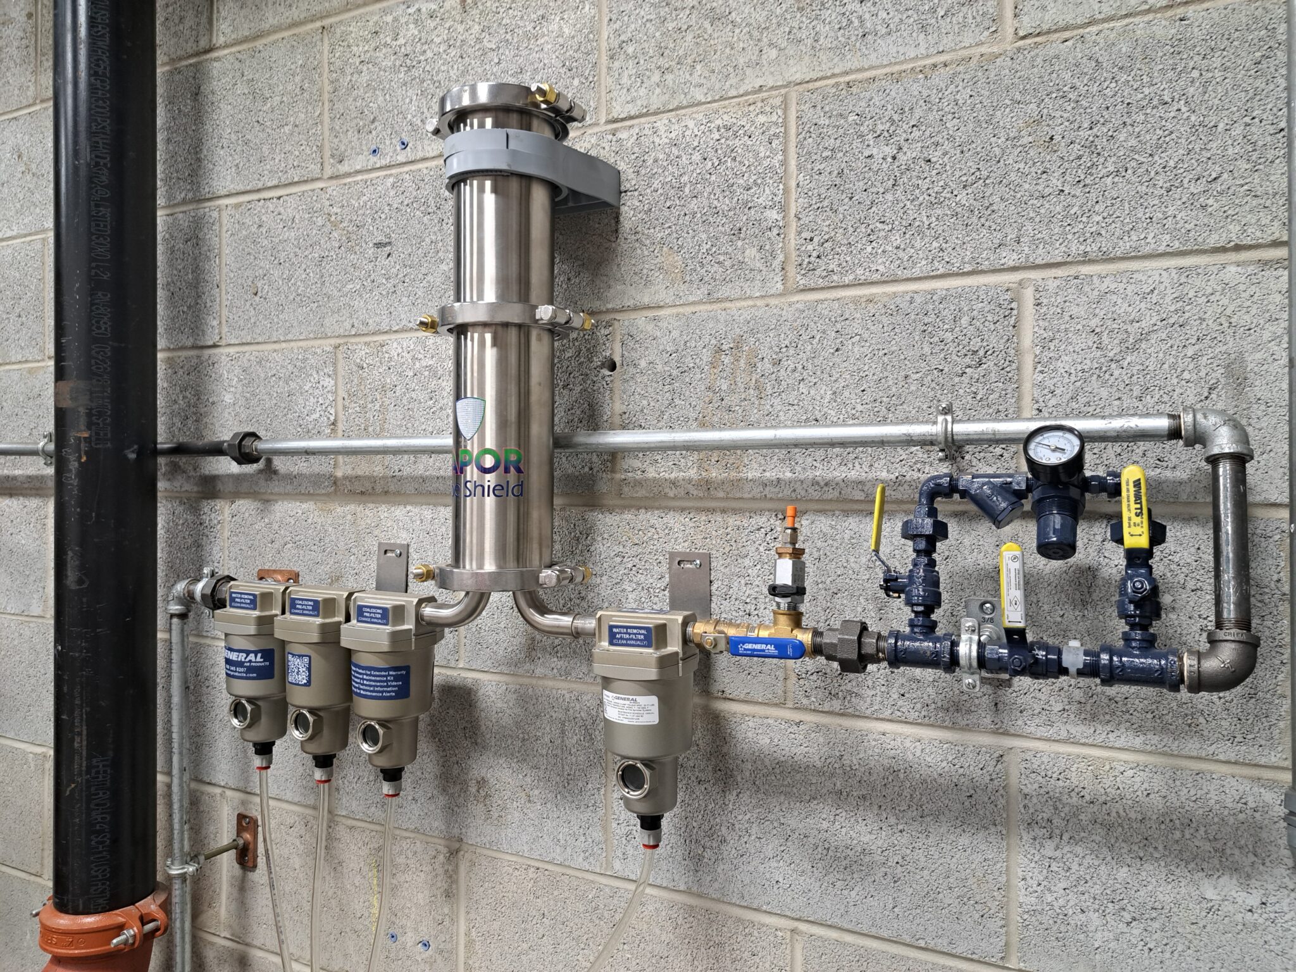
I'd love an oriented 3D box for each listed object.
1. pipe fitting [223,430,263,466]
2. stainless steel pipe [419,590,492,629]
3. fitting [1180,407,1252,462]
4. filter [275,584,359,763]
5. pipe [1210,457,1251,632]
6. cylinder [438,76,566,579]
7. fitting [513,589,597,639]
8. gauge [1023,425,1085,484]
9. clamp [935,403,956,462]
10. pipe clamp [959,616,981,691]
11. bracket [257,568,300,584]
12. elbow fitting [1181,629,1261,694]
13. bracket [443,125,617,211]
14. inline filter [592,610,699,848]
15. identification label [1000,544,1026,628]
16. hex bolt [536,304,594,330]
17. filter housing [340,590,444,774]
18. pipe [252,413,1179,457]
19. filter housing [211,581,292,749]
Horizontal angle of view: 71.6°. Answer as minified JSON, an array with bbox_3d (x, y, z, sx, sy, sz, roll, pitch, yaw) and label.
[{"bbox_3d":[-0.523,-0.050,1.159,0.046,0.044,0.044,0,1,27],"label":"pipe fitting"},{"bbox_3d":[-0.202,0.125,0.939,0.094,0.045,0.022,0,1,27],"label":"stainless steel pipe"},{"bbox_3d":[0.432,-0.039,0.681,0.046,0.044,0.031,0,1,27],"label":"fitting"},{"bbox_3d":[-0.368,0.212,1.021,0.093,0.191,0.090,0,1,27],"label":"filter"},{"bbox_3d":[0.421,0.041,0.648,0.021,0.131,0.021,0,-12,27],"label":"pipe"},{"bbox_3d":[-0.147,-0.140,0.914,0.128,0.479,0.128,0,1,0],"label":"cylinder"},{"bbox_3d":[-0.089,0.121,0.883,0.107,0.053,0.023,0,1,27],"label":"fitting"},{"bbox_3d":[0.303,-0.022,0.669,0.041,0.041,0.026,0,-38,27],"label":"gauge"},{"bbox_3d":[0.250,-0.046,0.758,0.013,0.051,0.030,0,1,27],"label":"clamp"},{"bbox_3d":[0.256,0.133,0.713,0.015,0.058,0.032,0,1,27],"label":"pipe clamp"},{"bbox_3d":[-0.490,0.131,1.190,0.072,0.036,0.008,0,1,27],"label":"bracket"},{"bbox_3d":[0.406,0.124,0.636,0.044,0.044,0.032,0,-12,27],"label":"elbow fitting"},{"bbox_3d":[-0.136,-0.313,0.922,0.148,0.043,0.154,0,1,27],"label":"bracket"},{"bbox_3d":[0.000,0.227,0.838,0.090,0.221,0.088,0,1,27],"label":"inline filter"},{"bbox_3d":[0.274,0.075,0.673,0.017,0.061,0.006,-2,-4,27],"label":"identification label"},{"bbox_3d":[-0.080,-0.164,0.877,0.015,0.015,0.075,0,1,33],"label":"hex bolt"},{"bbox_3d":[-0.277,0.212,0.976,0.093,0.191,0.090,0,1,27],"label":"filter housing"},{"bbox_3d":[-0.046,-0.047,0.921,1.030,0.021,0.021,0,1,27],"label":"pipe"},{"bbox_3d":[-0.457,0.207,1.063,0.090,0.186,0.088,0,1,27],"label":"filter housing"}]

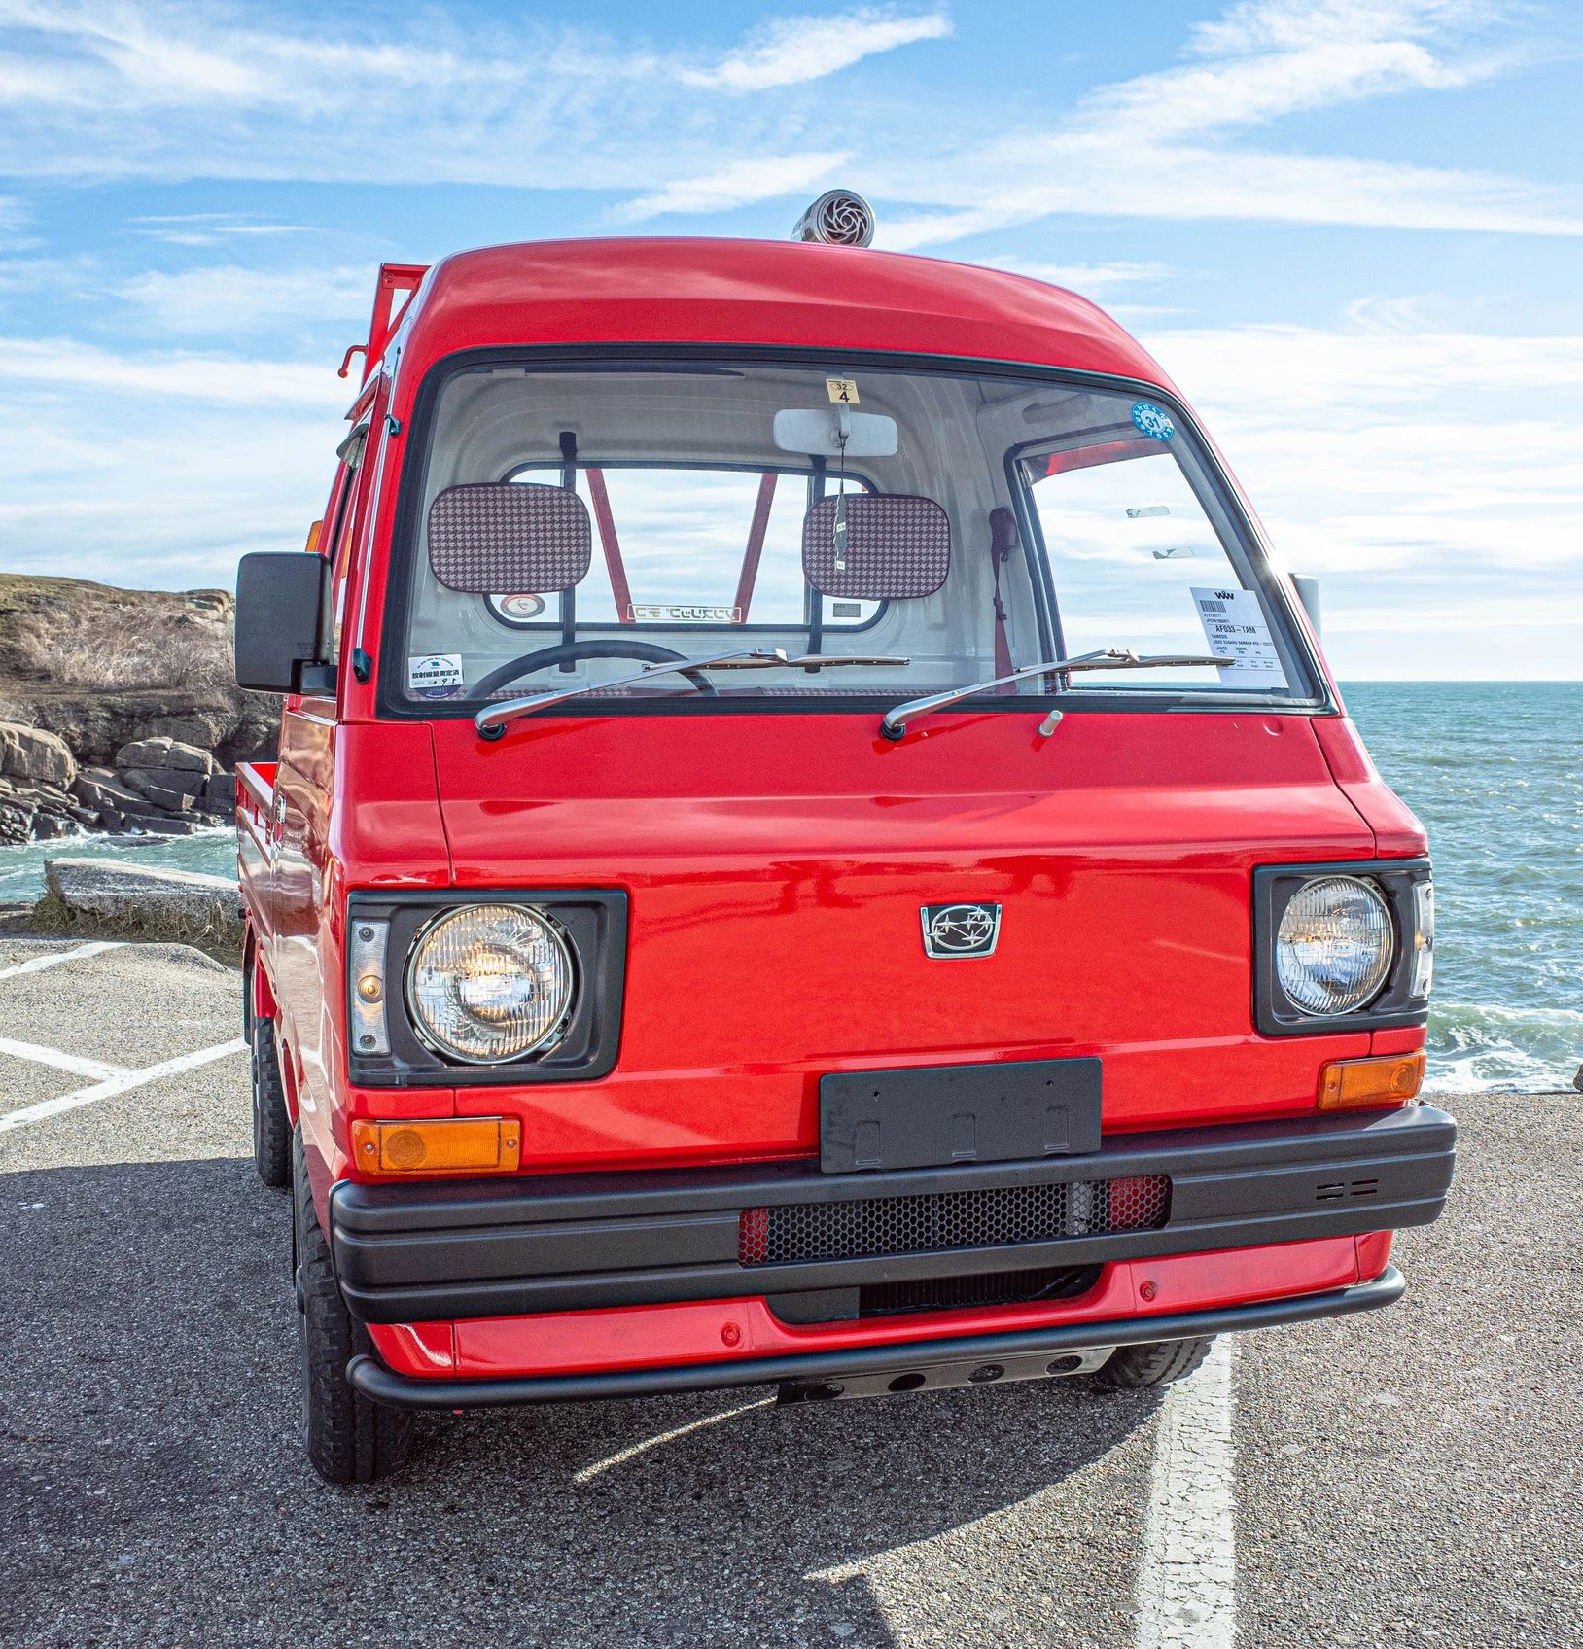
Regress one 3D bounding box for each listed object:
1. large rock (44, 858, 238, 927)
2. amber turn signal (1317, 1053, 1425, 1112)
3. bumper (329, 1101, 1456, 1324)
[{"bbox_3d":[-2.950,0.345,9.400,1.350,0.340,0.580,2,5,27],"label":"large rock"},{"bbox_3d":[0.736,0.325,2.440,0.185,0.062,0.055,-1,4,-18],"label":"amber turn signal"},{"bbox_3d":[0.175,0.438,2.270,1.400,0.150,0.200,-1,4,-18],"label":"bumper"}]

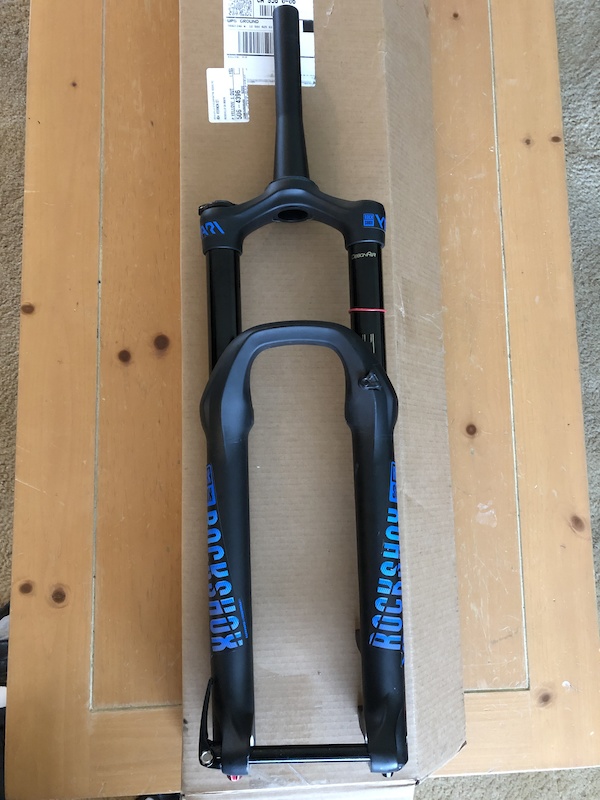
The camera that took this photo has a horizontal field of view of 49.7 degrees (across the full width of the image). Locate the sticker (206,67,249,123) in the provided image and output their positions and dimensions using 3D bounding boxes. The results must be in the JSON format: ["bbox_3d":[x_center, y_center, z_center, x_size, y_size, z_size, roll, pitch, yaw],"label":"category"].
[{"bbox_3d":[-0.081,-0.342,0.727,0.044,0.002,0.065,-3,84,-5],"label":"sticker"}]

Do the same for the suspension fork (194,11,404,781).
[{"bbox_3d":[-0.004,-0.035,0.659,0.205,0.100,0.794,-2,84,2],"label":"suspension fork"}]

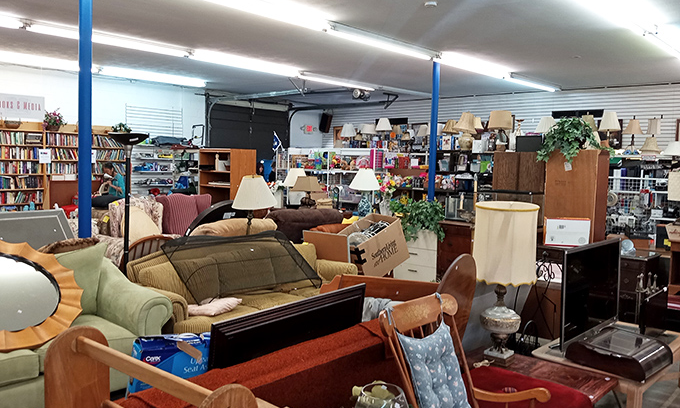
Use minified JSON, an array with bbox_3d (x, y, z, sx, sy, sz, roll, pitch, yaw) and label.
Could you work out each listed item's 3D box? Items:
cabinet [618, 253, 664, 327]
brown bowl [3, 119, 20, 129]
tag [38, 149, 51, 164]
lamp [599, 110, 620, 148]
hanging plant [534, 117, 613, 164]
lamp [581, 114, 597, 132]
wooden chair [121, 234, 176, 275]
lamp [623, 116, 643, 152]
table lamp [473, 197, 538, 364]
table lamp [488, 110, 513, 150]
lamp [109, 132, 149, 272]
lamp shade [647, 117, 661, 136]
[{"bbox_3d":[2.948,0.893,5.617,0.420,0.760,0.490,5,5,42],"label":"cabinet"},{"bbox_3d":[-6.411,-1.544,10.777,0.265,0.155,0.285,6,6,44],"label":"brown bowl"},{"bbox_3d":[-5.894,-0.948,11.000,0.020,0.280,0.216,6,6,44],"label":"tag"},{"bbox_3d":[4.958,-1.322,10.100,0.400,0.731,0.400,4,4,26],"label":"lamp"},{"bbox_3d":[2.675,-0.733,6.300,0.820,0.550,0.600,3,4,23],"label":"hanging plant"},{"bbox_3d":[4.705,-1.534,10.350,0.310,0.337,0.310,3,4,24],"label":"lamp"},{"bbox_3d":[-1.584,0.718,4.980,0.620,0.950,0.680,1,4,-7],"label":"wooden chair"},{"bbox_3d":[5.238,-1.240,9.850,0.380,0.668,0.380,4,4,28],"label":"lamp"},{"bbox_3d":[1.037,0.503,3.466,0.390,0.970,0.390,3,4,17],"label":"table lamp"},{"bbox_3d":[3.531,-1.602,12.100,0.500,0.880,0.500,3,4,16],"label":"table lamp"},{"bbox_3d":[-1.753,0.336,4.563,0.330,1.830,0.330,0,4,-21],"label":"lamp"},{"bbox_3d":[6.190,-1.525,10.850,0.240,0.320,0.240,4,5,30],"label":"lamp shade"}]

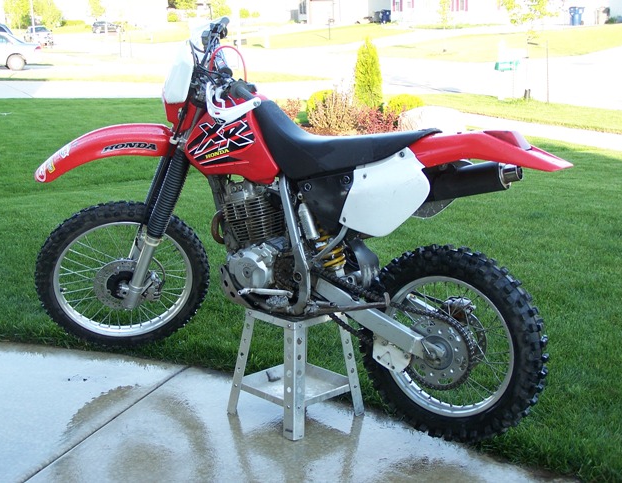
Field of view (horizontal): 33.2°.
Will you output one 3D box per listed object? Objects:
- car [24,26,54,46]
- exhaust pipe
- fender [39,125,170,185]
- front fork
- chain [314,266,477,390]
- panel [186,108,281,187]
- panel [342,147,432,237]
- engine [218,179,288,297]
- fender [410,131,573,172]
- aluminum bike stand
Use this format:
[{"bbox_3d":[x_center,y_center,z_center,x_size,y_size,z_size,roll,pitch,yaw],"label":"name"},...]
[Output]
[{"bbox_3d":[-24.108,-18.015,92.000,1.950,1.800,4.900,-6,13,-28],"label":"car"},{"bbox_3d":[0.493,-0.191,3.460,0.460,0.125,0.115,-7,10,36],"label":"exhaust pipe"},{"bbox_3d":[-0.764,-0.347,3.885,0.580,0.190,0.180,-11,36,-7],"label":"fender"},{"bbox_3d":[-0.625,-0.095,4.094,0.100,0.800,0.250,11,30,-21],"label":"front fork"},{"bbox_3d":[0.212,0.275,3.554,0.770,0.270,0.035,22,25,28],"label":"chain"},{"bbox_3d":[-0.281,-0.341,3.648,0.410,0.260,0.090,9,19,33],"label":"panel"},{"bbox_3d":[0.233,-0.163,3.342,0.330,0.300,0.055,9,19,33],"label":"panel"},{"bbox_3d":[-0.170,-0.015,3.810,0.360,0.430,0.320,9,19,33],"label":"engine"},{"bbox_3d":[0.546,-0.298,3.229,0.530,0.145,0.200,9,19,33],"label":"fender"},{"bbox_3d":[-0.054,0.453,3.886,0.364,0.401,0.364,-10,15,-43],"label":"aluminum bike stand"}]

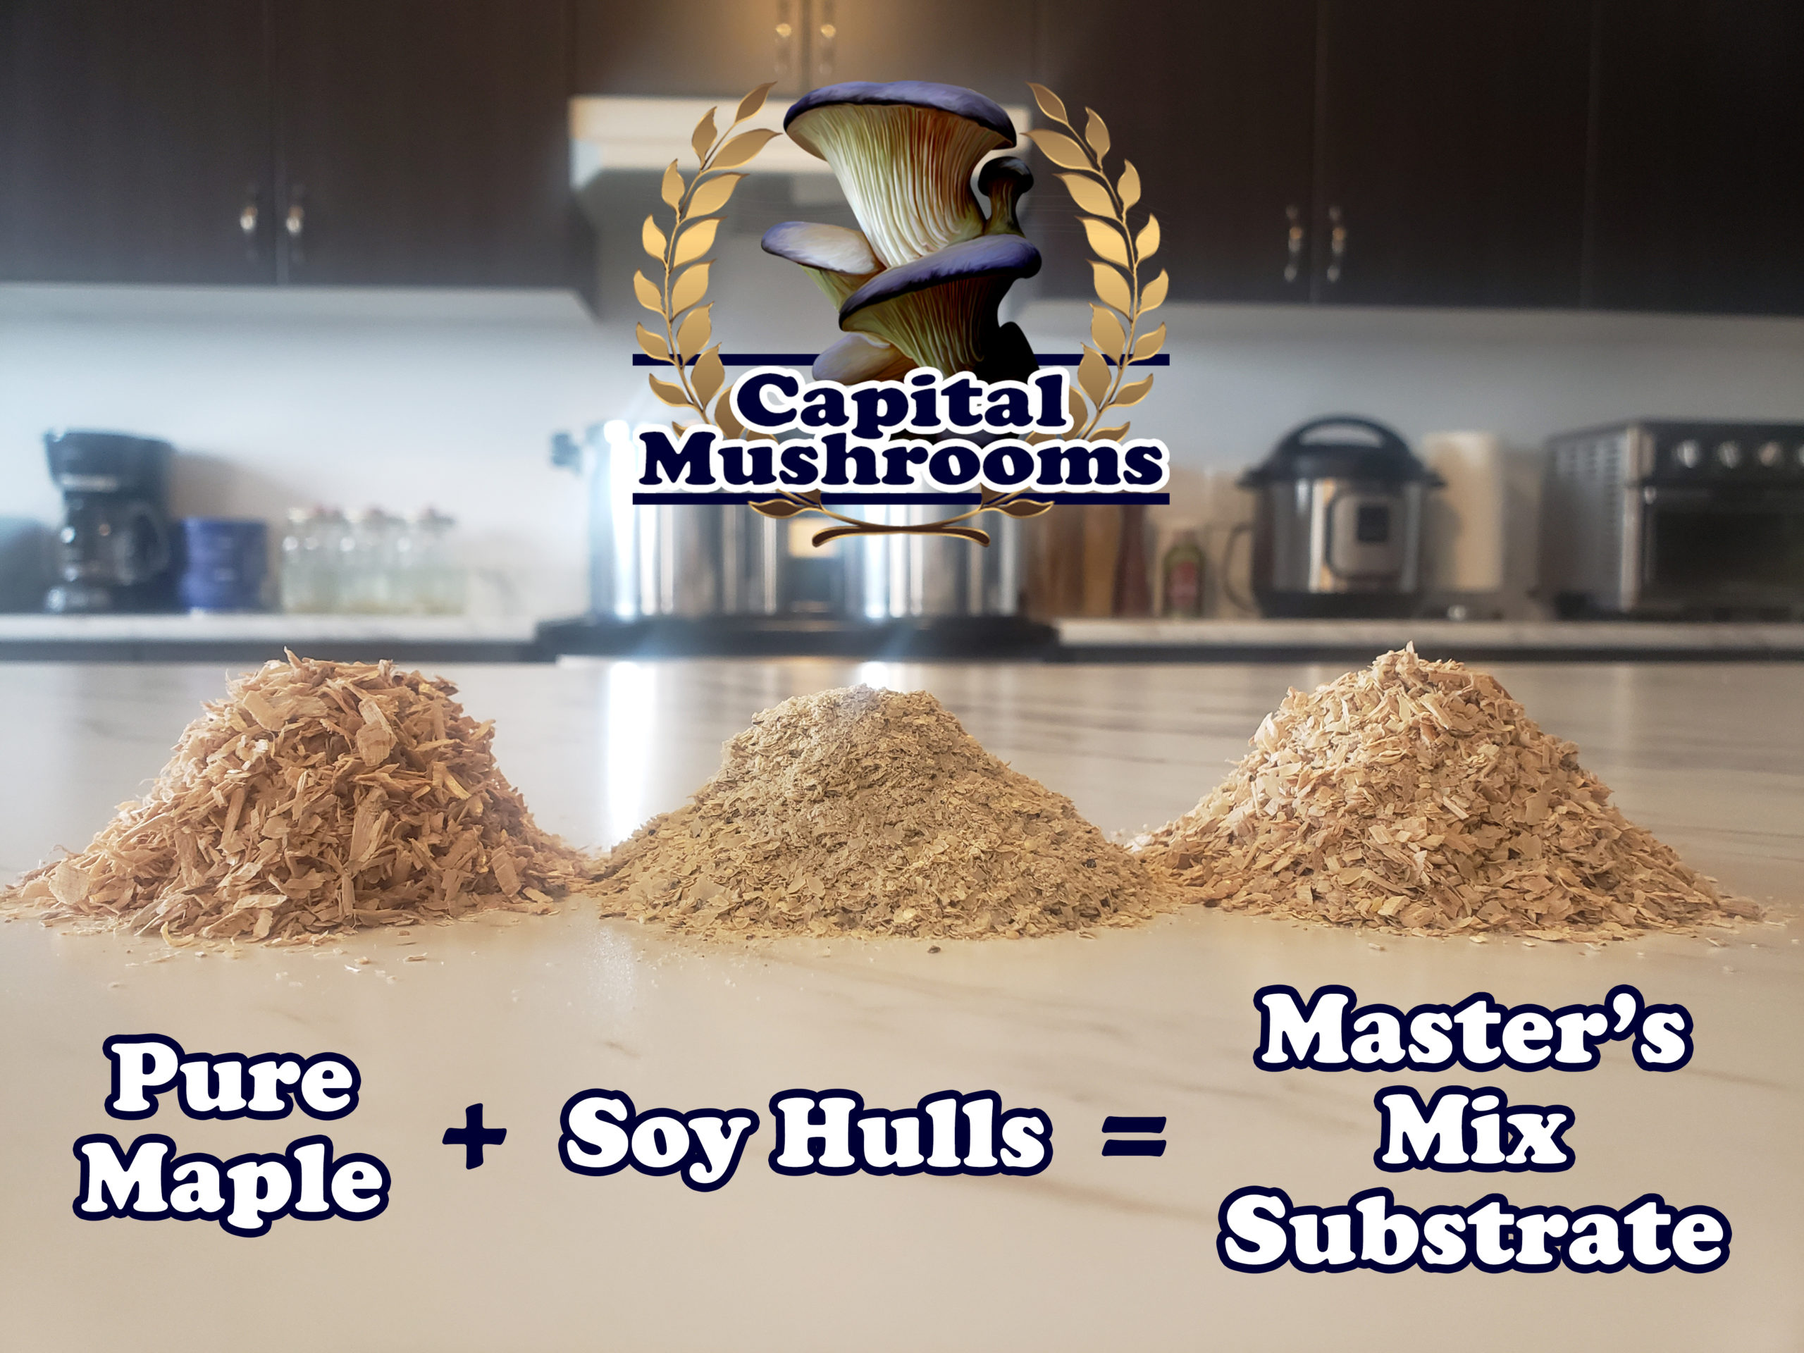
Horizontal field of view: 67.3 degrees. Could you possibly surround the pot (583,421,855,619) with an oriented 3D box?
[{"bbox_3d":[-0.302,-0.252,2.168,0.380,0.315,0.350,0,4,0],"label":"pot"}]

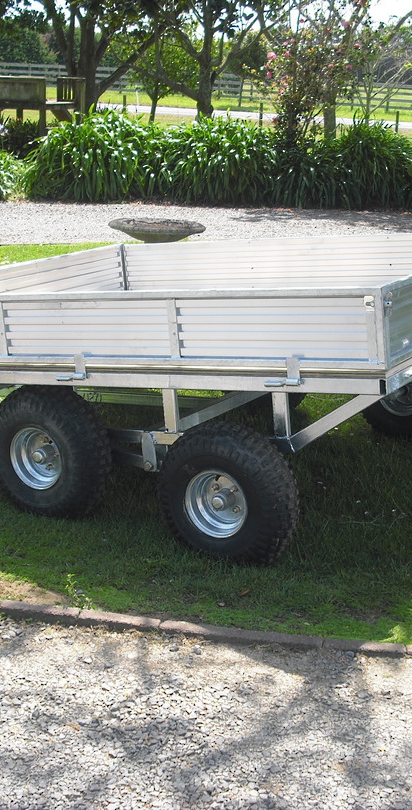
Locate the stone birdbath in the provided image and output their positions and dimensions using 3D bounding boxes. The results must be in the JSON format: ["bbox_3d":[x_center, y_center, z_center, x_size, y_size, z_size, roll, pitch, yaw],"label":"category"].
[{"bbox_3d":[-0.316,-0.778,7.391,0.597,0.682,0.597,3,16,0],"label":"stone birdbath"}]

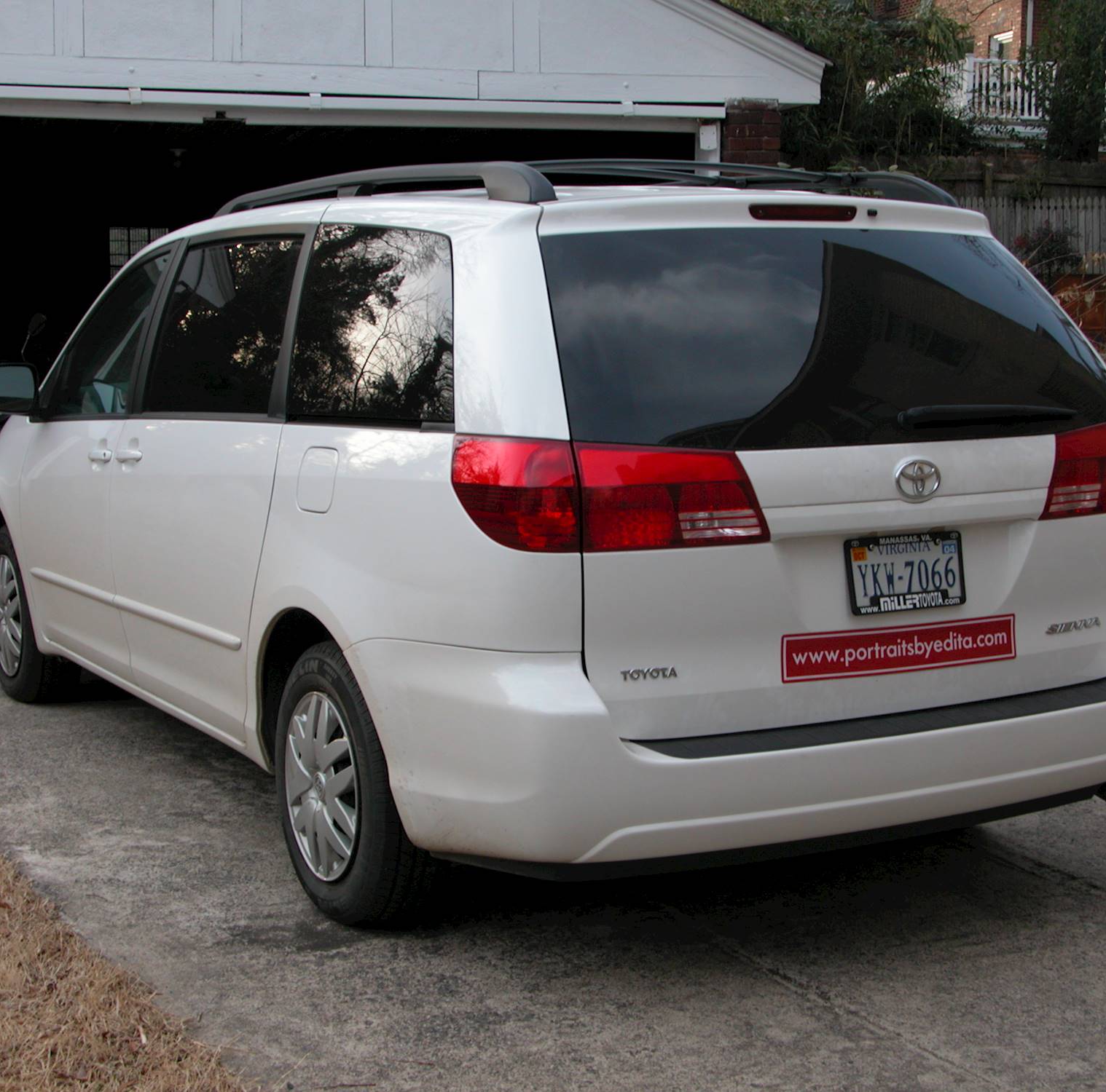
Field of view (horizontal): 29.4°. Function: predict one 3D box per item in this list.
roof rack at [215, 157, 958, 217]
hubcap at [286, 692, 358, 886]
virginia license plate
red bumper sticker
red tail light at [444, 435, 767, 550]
[{"bbox_3d":[-0.011,-0.964,5.726,1.176,0.147,2.097,-4,8,-28],"label":"roof rack"},{"bbox_3d":[-0.543,0.572,4.990,0.059,0.441,0.441,-4,8,-28],"label":"hubcap"},{"bbox_3d":[0.752,0.057,4.468,0.310,0.160,0.020,-4,-1,-28],"label":"virginia license plate"},{"bbox_3d":[0.747,0.216,4.489,0.624,0.098,0.010,-4,4,-28],"label":"red bumper sticker"},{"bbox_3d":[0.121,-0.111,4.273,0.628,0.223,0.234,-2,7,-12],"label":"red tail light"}]

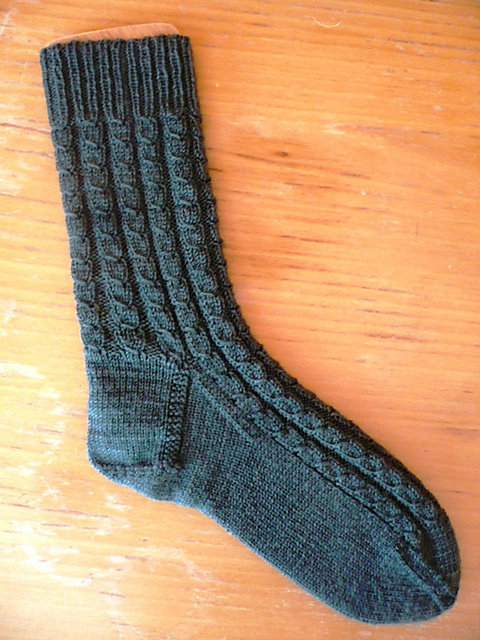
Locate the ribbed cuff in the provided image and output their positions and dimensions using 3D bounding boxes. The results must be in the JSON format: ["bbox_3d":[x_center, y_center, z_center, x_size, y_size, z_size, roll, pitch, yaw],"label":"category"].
[{"bbox_3d":[-0.076,-0.151,0.412,0.096,0.013,0.054,-8,84,-1],"label":"ribbed cuff"}]

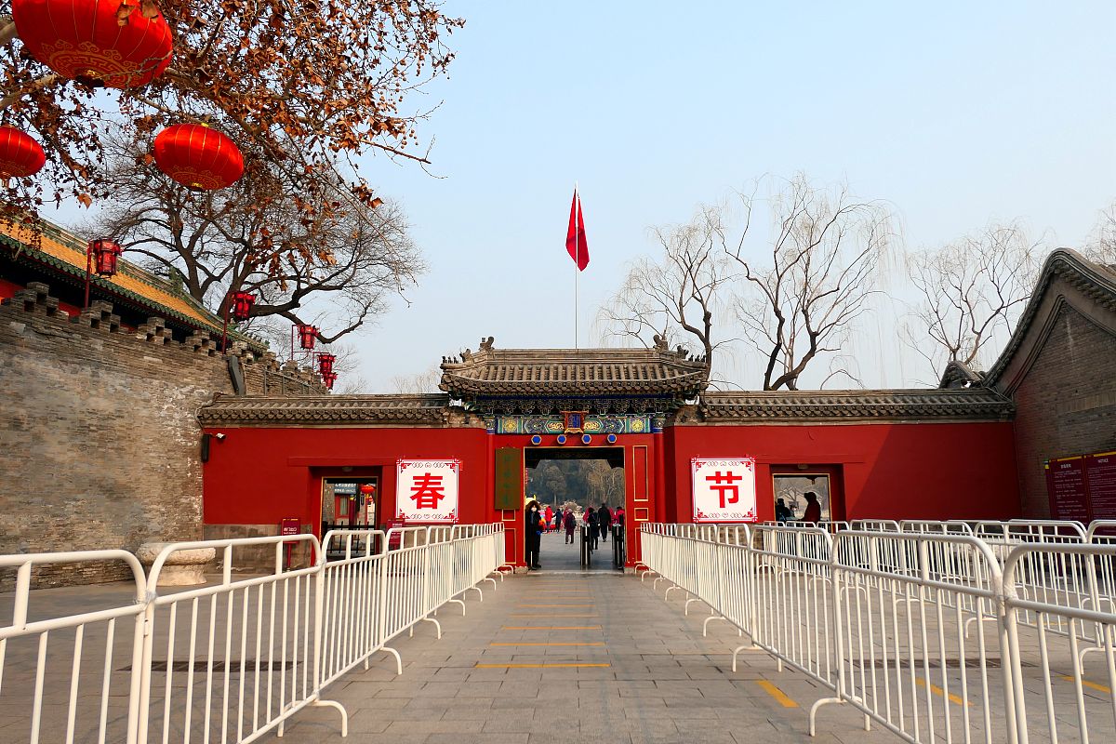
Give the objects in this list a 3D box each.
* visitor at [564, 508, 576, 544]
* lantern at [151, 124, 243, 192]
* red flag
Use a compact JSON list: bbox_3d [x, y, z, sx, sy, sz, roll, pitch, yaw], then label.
[{"bbox_3d":[0.534,7.085,34.200,0.520,1.620,0.400,1,-10,-9],"label":"visitor"},{"bbox_3d":[-2.920,-1.749,6.072,0.660,0.490,0.660,0,-10,0],"label":"lantern"},{"bbox_3d":[0.518,-3.876,20.200,0.600,2.300,0.380,0,-10,0],"label":"red flag"}]

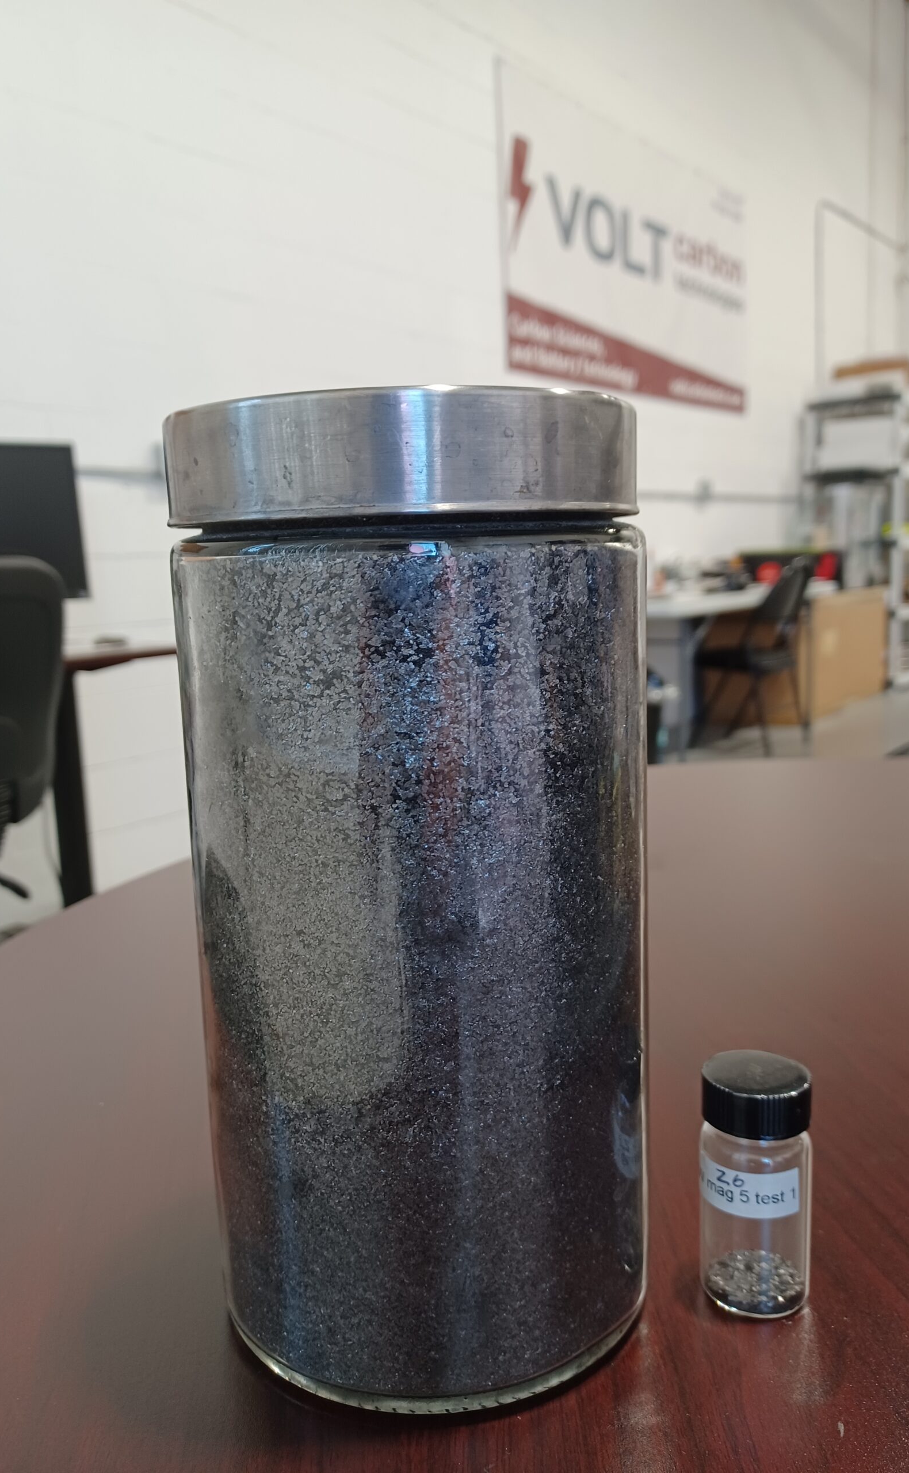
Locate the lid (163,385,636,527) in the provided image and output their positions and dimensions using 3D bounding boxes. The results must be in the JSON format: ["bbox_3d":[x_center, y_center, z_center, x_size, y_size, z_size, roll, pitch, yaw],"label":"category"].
[{"bbox_3d":[-0.012,-0.065,0.261,0.113,0.024,0.113,-2,10,0],"label":"lid"}]

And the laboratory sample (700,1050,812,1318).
[{"bbox_3d":[0.079,0.116,0.279,0.028,0.060,0.028,-2,10,0],"label":"laboratory sample"}]

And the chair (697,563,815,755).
[{"bbox_3d":[1.434,-0.383,5.110,0.480,0.880,0.450,6,12,39],"label":"chair"}]

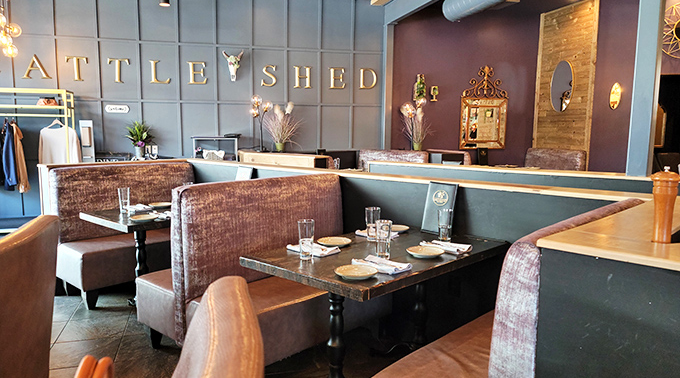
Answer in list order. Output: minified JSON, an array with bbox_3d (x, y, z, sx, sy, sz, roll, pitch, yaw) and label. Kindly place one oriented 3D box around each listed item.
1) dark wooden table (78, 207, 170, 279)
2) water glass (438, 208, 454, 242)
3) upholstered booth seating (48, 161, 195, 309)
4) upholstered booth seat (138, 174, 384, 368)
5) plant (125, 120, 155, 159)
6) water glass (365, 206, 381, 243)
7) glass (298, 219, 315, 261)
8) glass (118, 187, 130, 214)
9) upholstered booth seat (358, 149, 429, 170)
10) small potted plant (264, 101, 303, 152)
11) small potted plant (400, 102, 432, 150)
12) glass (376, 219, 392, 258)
[{"bbox_3d":[-1.236,0.539,3.949,0.810,0.741,1.275,6,8,43],"label":"dark wooden table"},{"bbox_3d":[0.602,0.199,2.774,0.081,0.168,0.081,6,8,42],"label":"water glass"},{"bbox_3d":[-1.734,0.326,4.398,0.700,1.064,1.295,6,8,43],"label":"upholstered booth seating"},{"bbox_3d":[-0.486,0.453,3.253,1.041,1.058,1.288,6,8,42],"label":"upholstered booth seat"},{"bbox_3d":[-2.960,-0.731,7.250,0.420,0.565,0.400,-1,6,-13],"label":"plant"},{"bbox_3d":[0.180,0.200,2.728,0.081,0.168,0.081,1,6,0],"label":"water glass"},{"bbox_3d":[-0.162,0.247,2.381,0.079,0.185,0.079,0,6,0],"label":"glass"},{"bbox_3d":[-1.634,0.094,3.723,0.079,0.185,0.079,6,8,43],"label":"glass"},{"bbox_3d":[0.844,-0.169,8.990,1.280,1.050,0.620,6,8,42],"label":"upholstered booth seat"},{"bbox_3d":[-0.992,-1.056,8.400,0.660,0.847,0.580,-1,6,-13],"label":"small potted plant"},{"bbox_3d":[1.452,-1.171,9.200,0.600,0.918,0.540,-1,6,-13],"label":"small potted plant"},{"bbox_3d":[0.208,0.245,2.318,0.081,0.168,0.081,1,6,0],"label":"glass"}]

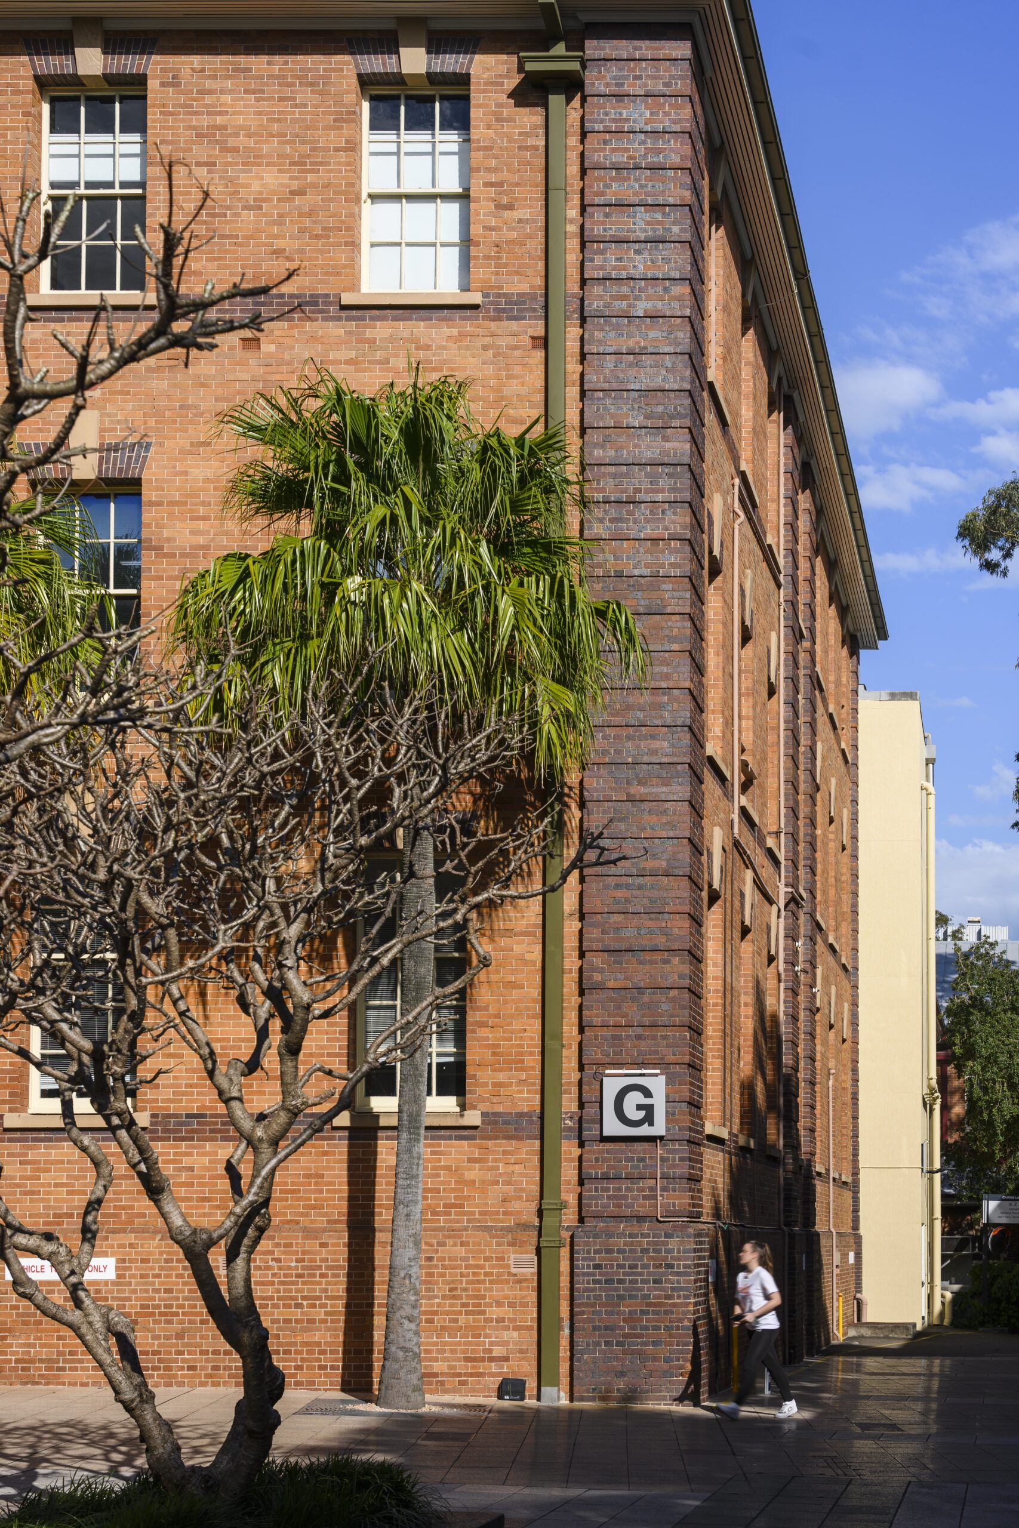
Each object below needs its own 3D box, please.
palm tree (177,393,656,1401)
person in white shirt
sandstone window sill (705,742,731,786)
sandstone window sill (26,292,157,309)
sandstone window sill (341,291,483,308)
[{"bbox_3d":[-0.953,1.182,20.300,4.500,9.950,4.000,0,-3,0],"label":"palm tree"},{"bbox_3d":[2.356,5.381,20.200,0.700,1.670,0.480,1,-3,-15],"label":"person in white shirt"},{"bbox_3d":[2.388,-0.014,24.300,0.220,0.150,1.400,-1,-3,13],"label":"sandstone window sill"},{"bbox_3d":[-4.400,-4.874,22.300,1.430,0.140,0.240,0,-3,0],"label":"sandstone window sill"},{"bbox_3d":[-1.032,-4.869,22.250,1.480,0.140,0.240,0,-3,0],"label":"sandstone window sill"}]

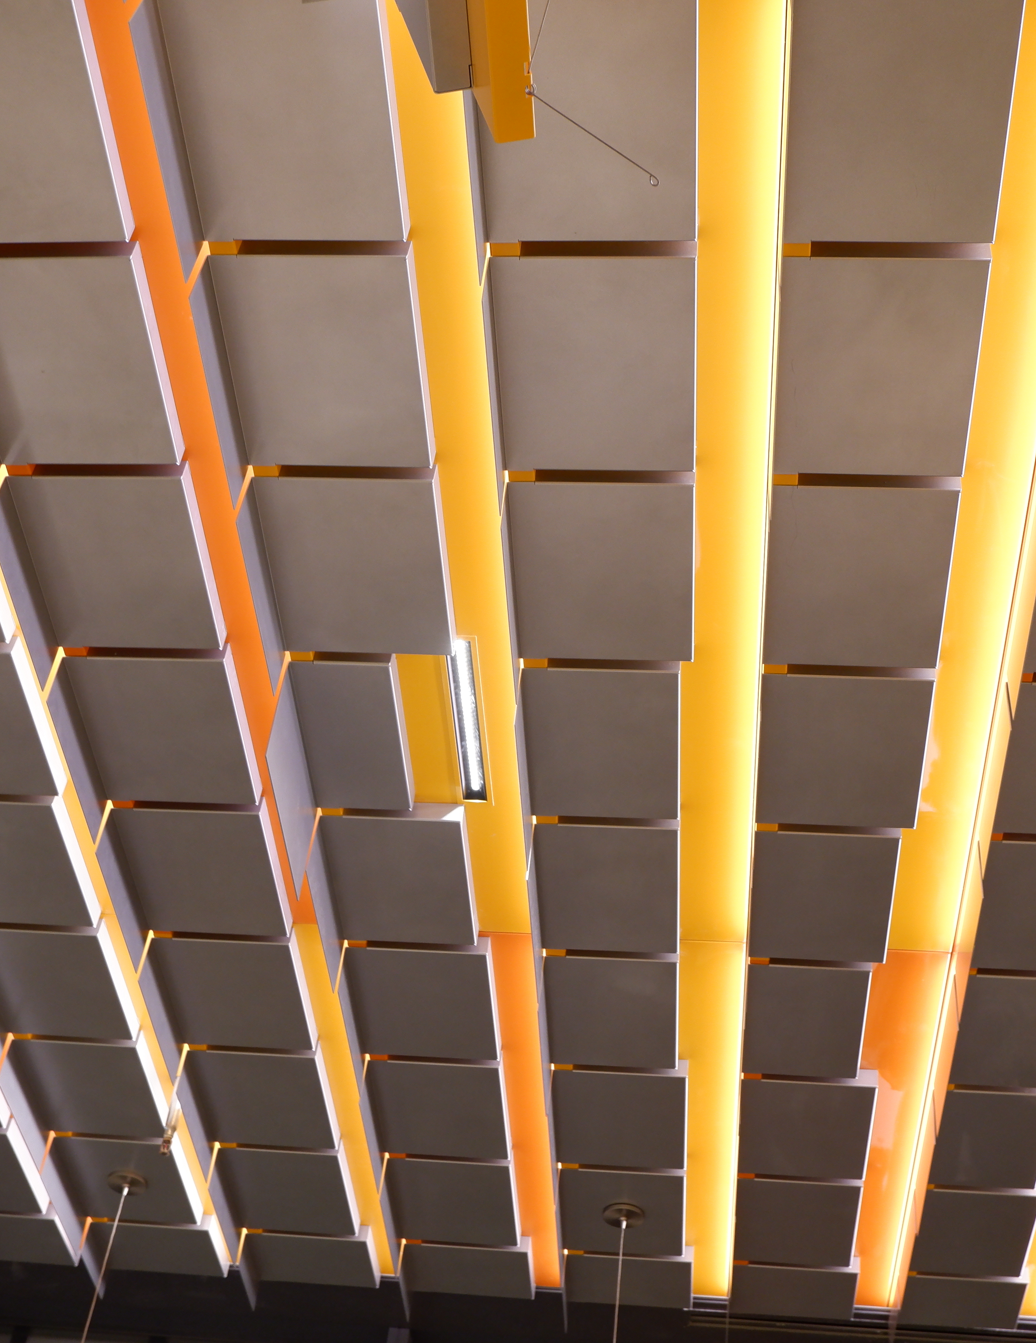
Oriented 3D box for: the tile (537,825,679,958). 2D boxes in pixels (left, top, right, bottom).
[{"bbox_3d":[0.264,0.622,5.341,0.400,0.040,0.562,2,-46,7],"label":"tile"}]

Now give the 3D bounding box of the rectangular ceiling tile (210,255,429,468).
[{"bbox_3d":[-0.432,-0.696,4.170,0.435,0.040,0.562,2,-46,7],"label":"rectangular ceiling tile"}]

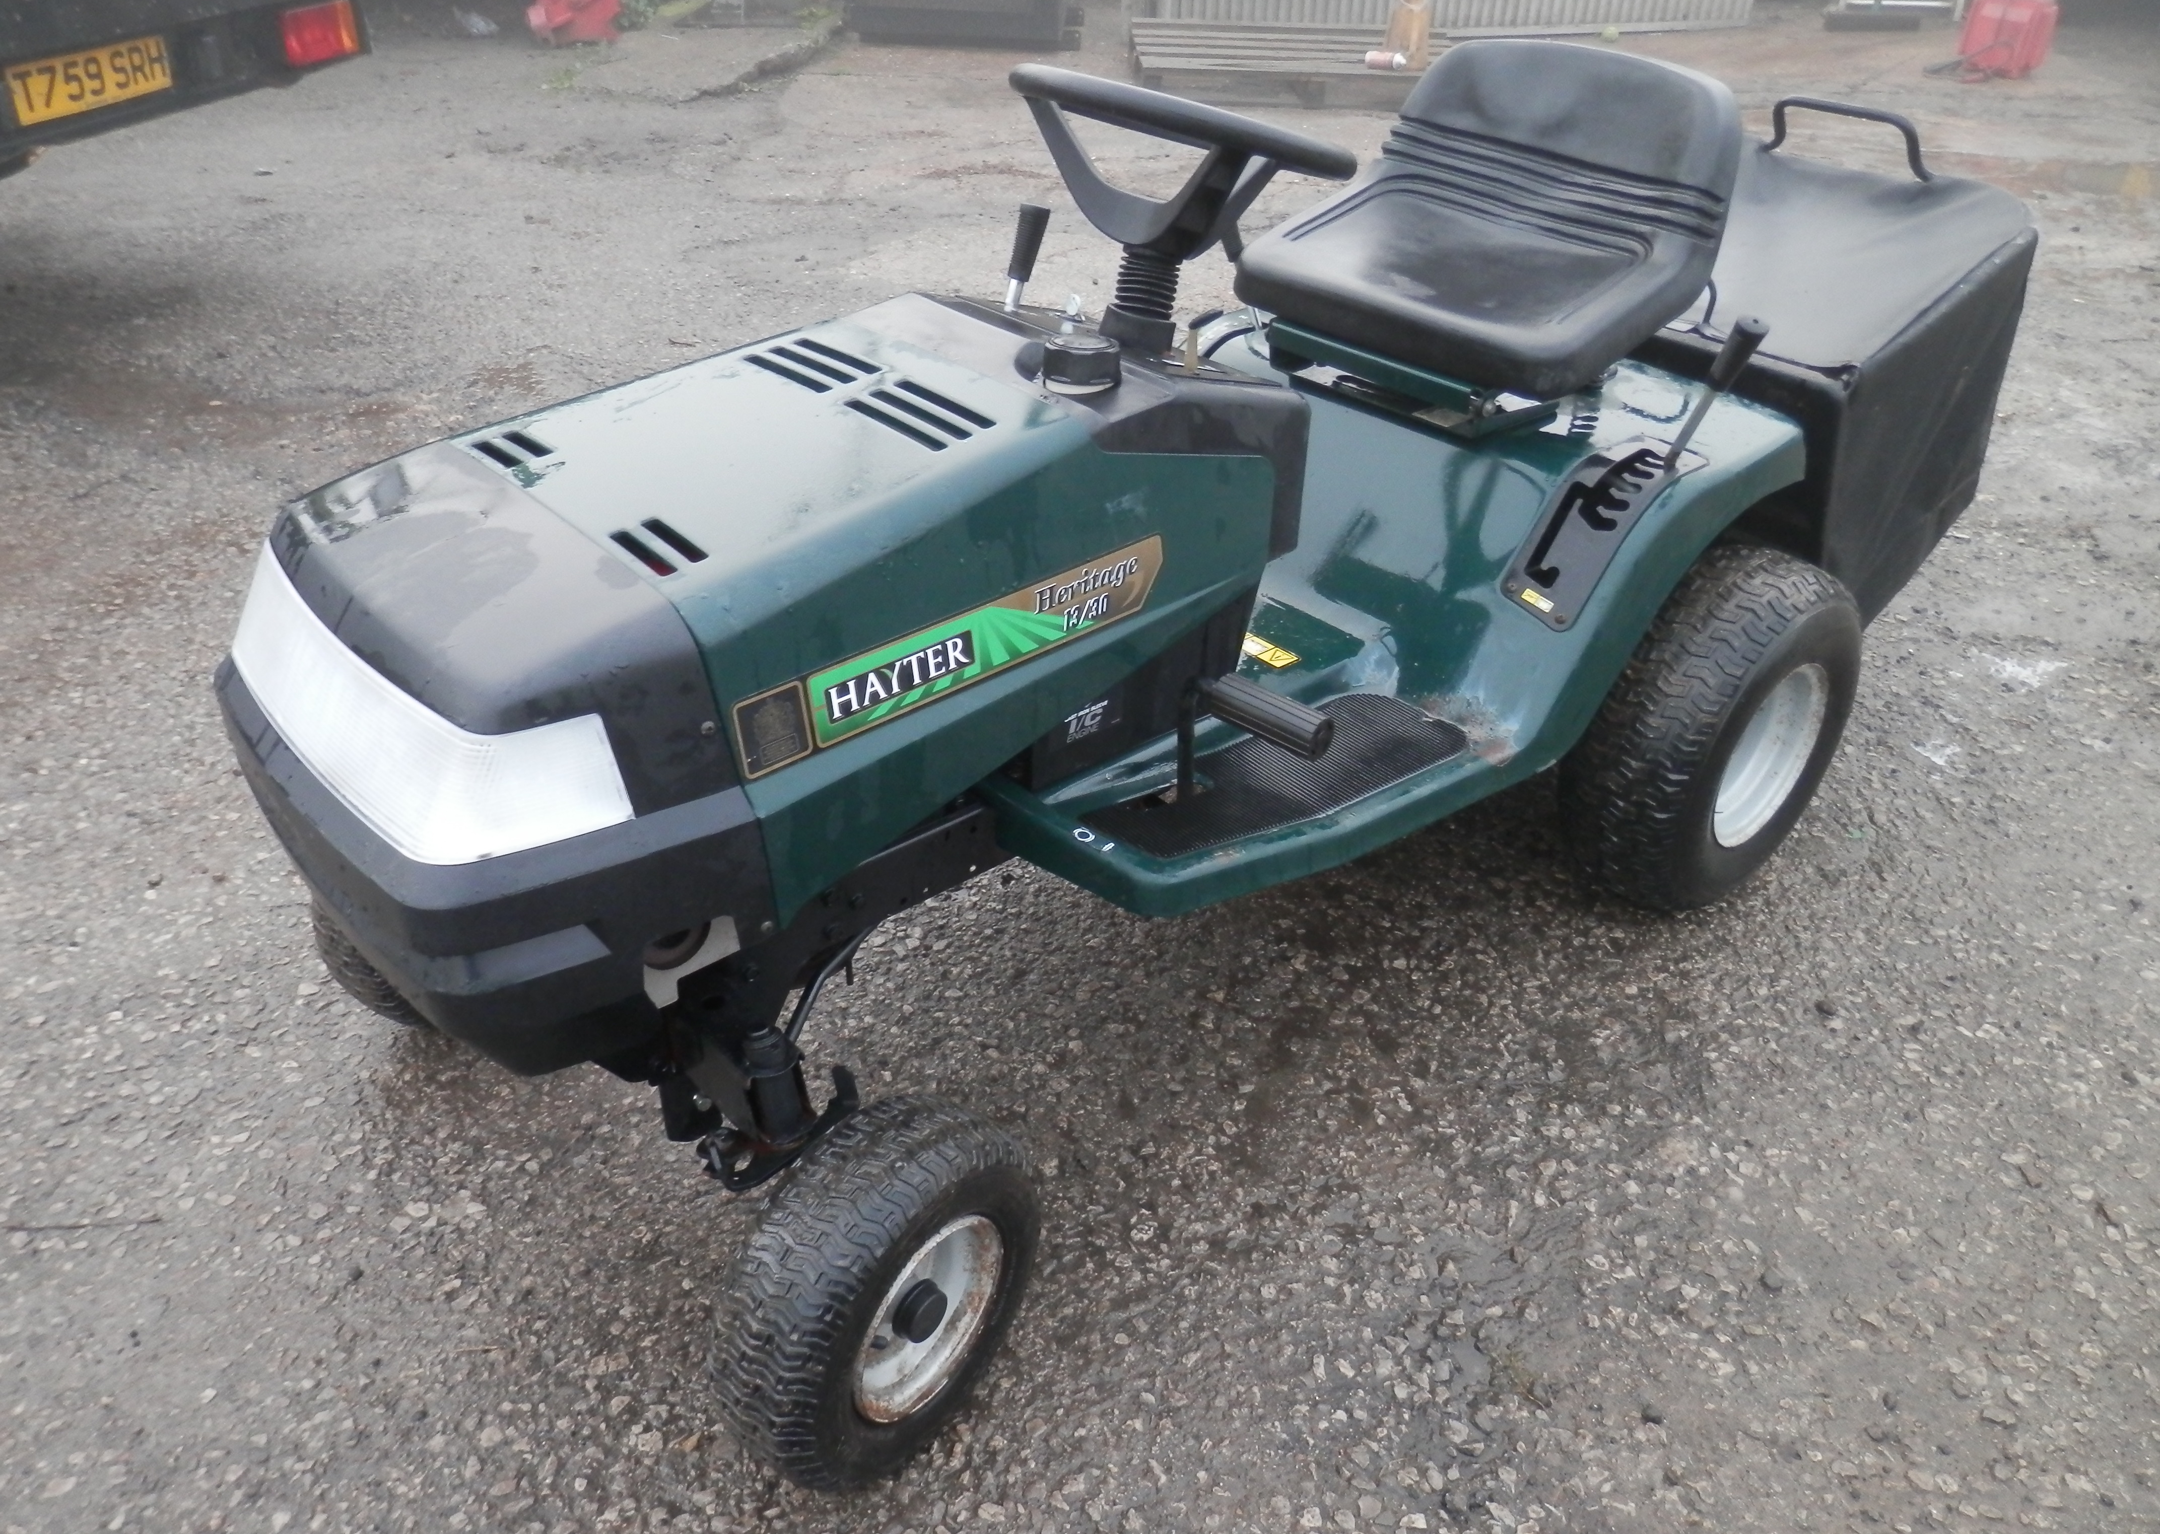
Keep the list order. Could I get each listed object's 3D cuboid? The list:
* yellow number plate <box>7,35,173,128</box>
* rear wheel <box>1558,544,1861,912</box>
[{"bbox_3d":[-2.262,-1.583,3.587,0.010,0.111,0.520,7,33,6],"label":"yellow number plate"},{"bbox_3d":[0.762,-0.043,1.880,0.445,0.445,0.163,-26,40,-33],"label":"rear wheel"}]

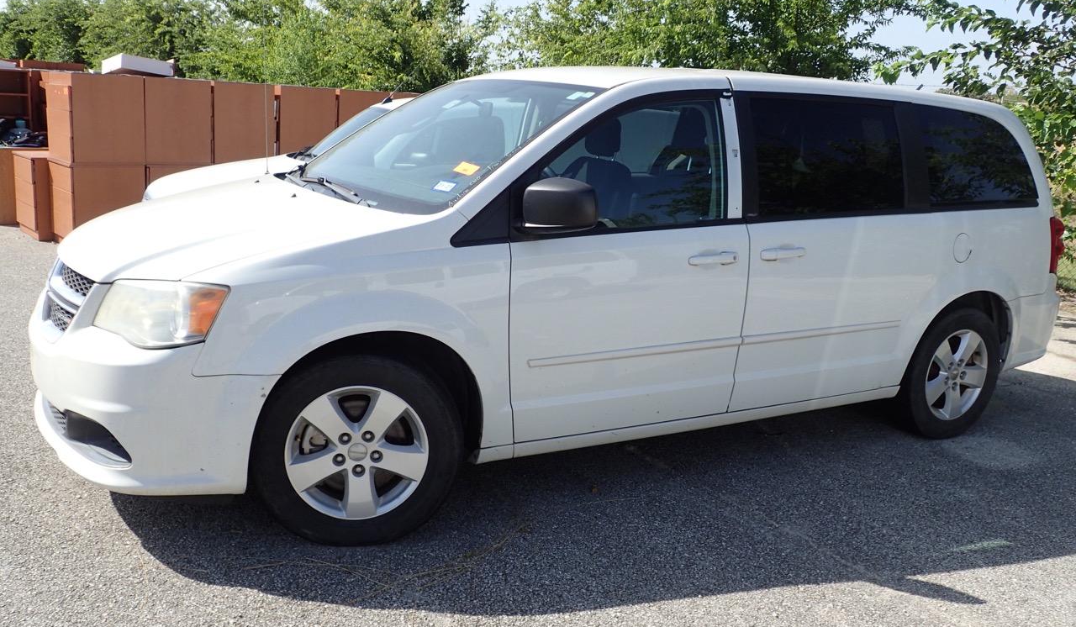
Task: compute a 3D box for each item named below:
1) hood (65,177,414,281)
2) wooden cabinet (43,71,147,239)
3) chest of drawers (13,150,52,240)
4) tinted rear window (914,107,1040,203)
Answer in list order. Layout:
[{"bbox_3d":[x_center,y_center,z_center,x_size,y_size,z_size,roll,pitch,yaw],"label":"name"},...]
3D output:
[{"bbox_3d":[-1.242,-0.364,3.591,1.130,0.300,1.500,-3,15,-30],"label":"hood"},{"bbox_3d":[-3.834,-1.323,8.127,0.622,1.493,0.583,-8,18,-42],"label":"wooden cabinet"},{"bbox_3d":[-4.432,-1.095,8.640,0.600,0.740,0.630,-8,17,-43],"label":"chest of drawers"},{"bbox_3d":[2.113,-0.744,4.482,0.870,0.480,0.070,-3,-5,-33],"label":"tinted rear window"}]

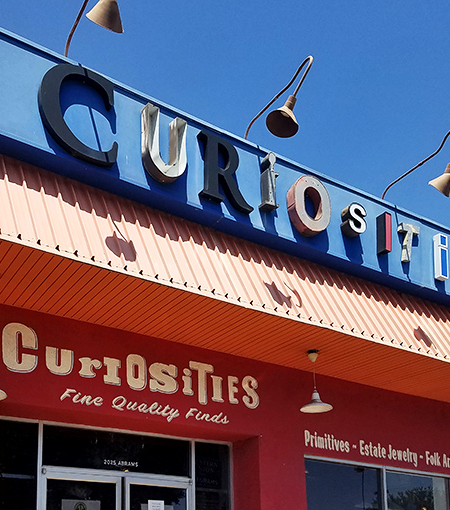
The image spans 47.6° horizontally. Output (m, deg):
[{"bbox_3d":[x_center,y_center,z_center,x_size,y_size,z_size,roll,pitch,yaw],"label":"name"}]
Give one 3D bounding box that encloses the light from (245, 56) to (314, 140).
[{"bbox_3d":[0.595,-1.592,5.794,0.360,0.710,1.150,19,-35,-28],"label":"light"}]

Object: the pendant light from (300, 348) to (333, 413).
[{"bbox_3d":[1.063,1.461,6.035,0.384,0.738,0.384,2,-30,1],"label":"pendant light"}]

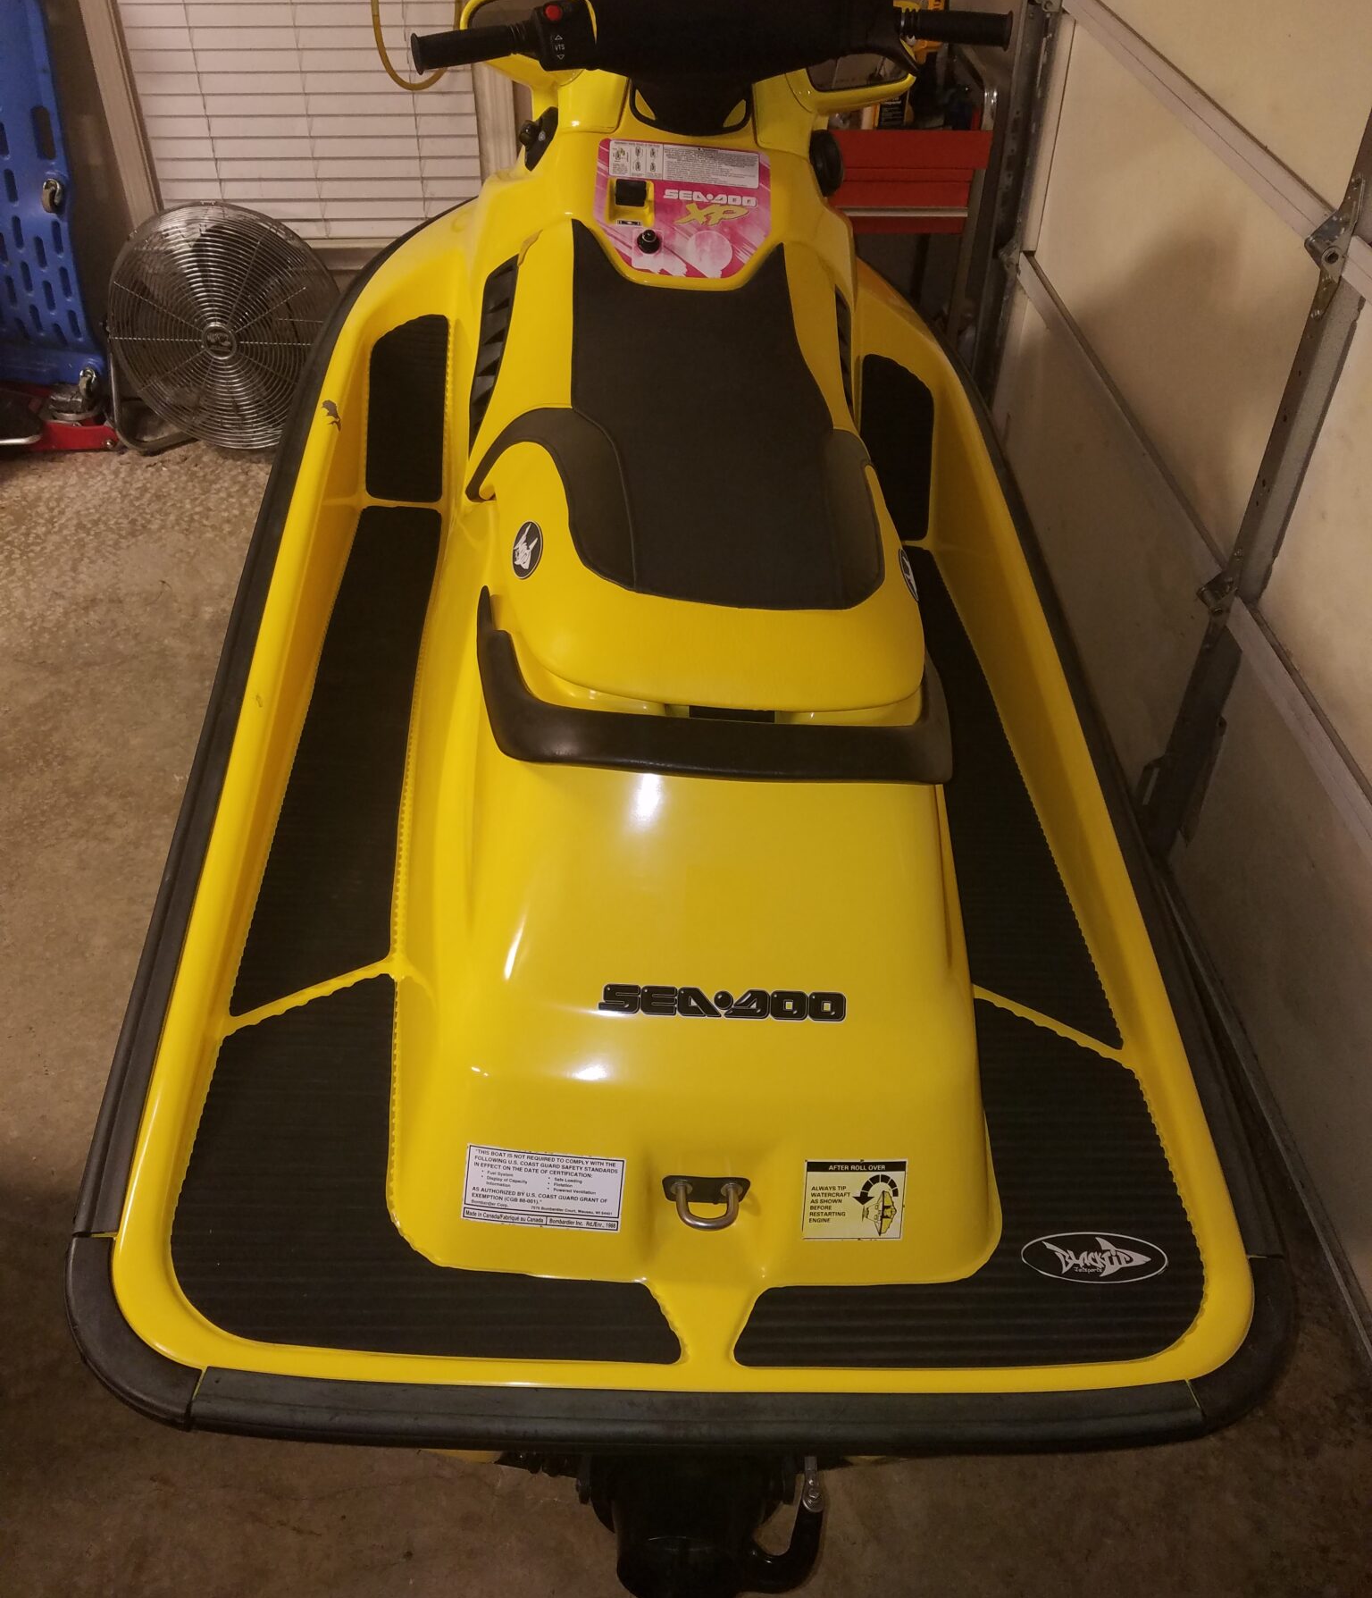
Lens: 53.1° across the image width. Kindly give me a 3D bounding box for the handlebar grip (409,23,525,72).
[{"bbox_3d":[-0.251,-0.875,1.589,0.133,0.045,0.045,-15,46,-9],"label":"handlebar grip"}]

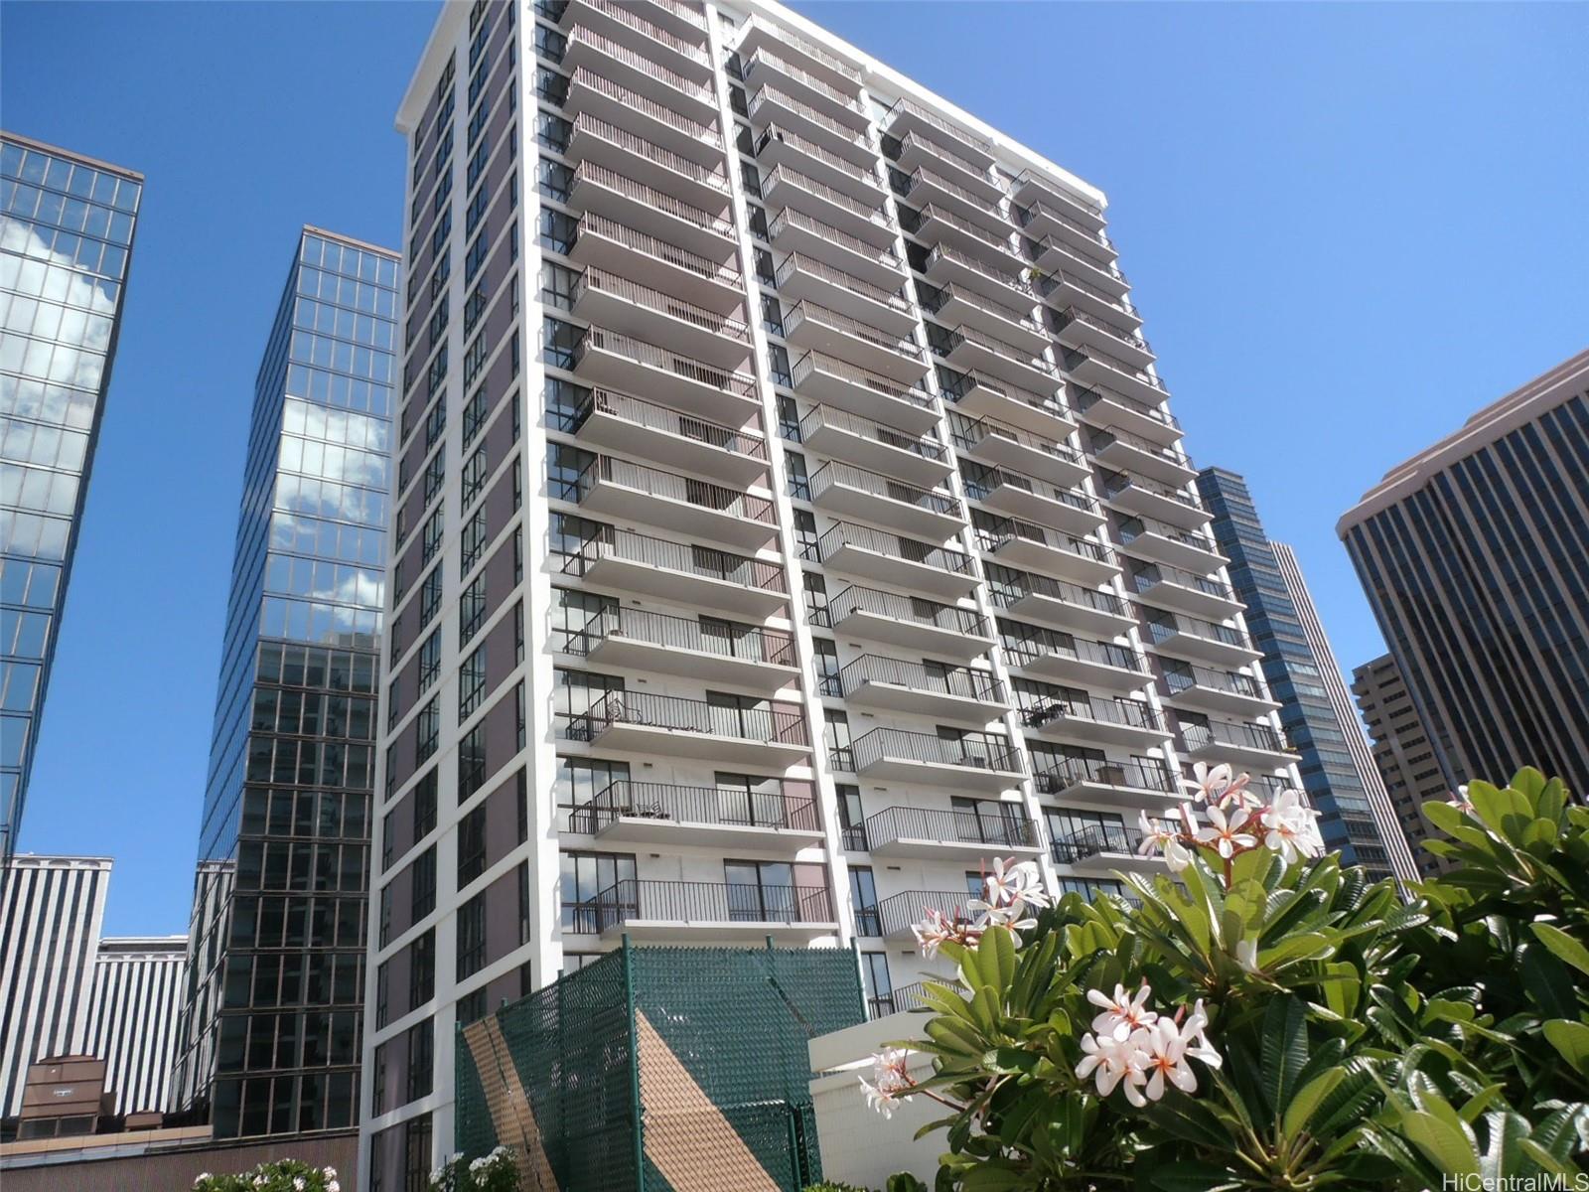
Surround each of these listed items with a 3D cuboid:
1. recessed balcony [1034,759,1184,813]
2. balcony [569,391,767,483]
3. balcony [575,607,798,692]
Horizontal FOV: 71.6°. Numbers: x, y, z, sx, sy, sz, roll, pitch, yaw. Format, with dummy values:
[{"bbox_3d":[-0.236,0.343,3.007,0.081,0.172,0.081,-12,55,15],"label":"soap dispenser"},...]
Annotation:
[{"bbox_3d":[13.215,7.653,44.452,6.965,1.205,1.611,12,-34,-34],"label":"recessed balcony"},{"bbox_3d":[-4.160,-5.432,38.531,6.958,1.205,1.611,12,-34,-34],"label":"balcony"},{"bbox_3d":[-3.056,1.702,34.630,6.926,1.185,1.434,12,-34,-34],"label":"balcony"}]

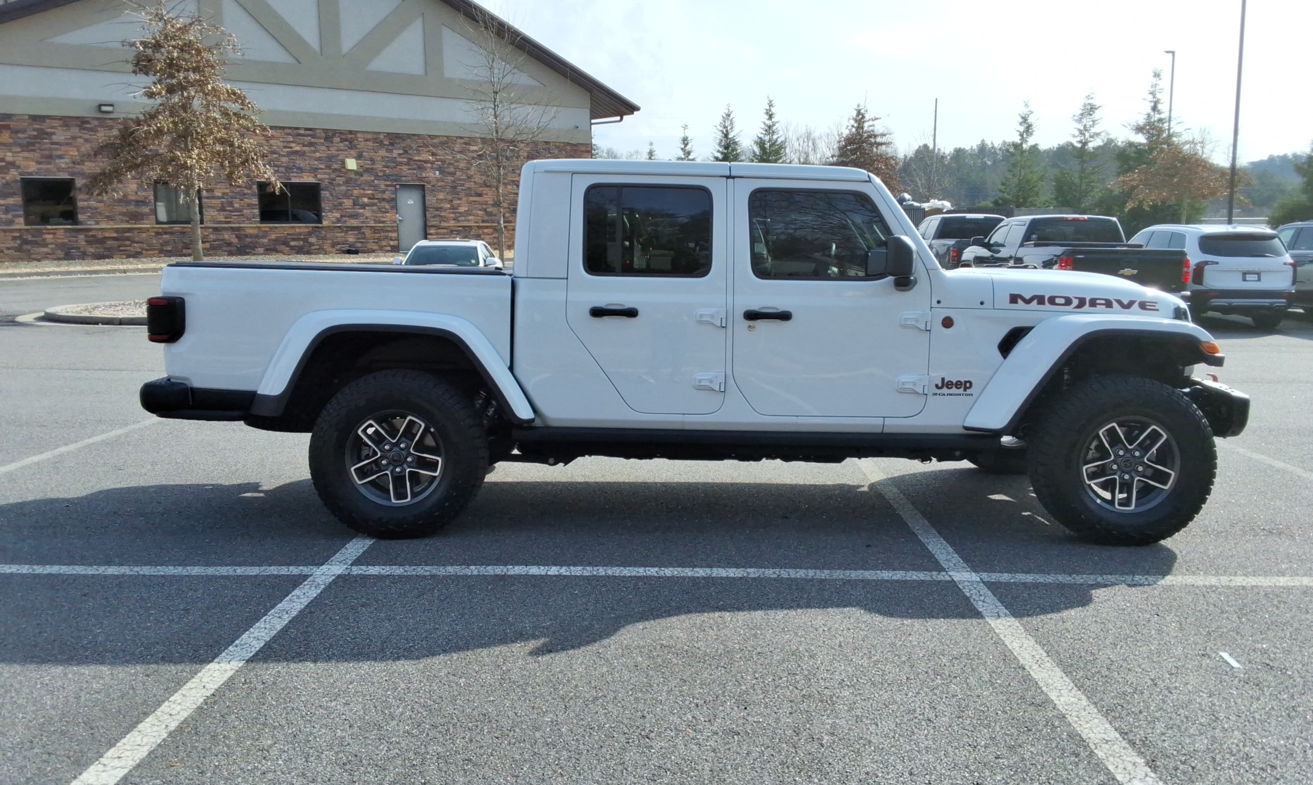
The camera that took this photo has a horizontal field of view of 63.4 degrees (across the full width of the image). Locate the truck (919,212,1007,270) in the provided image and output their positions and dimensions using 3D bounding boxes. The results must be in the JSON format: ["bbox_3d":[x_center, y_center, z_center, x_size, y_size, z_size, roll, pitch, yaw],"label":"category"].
[{"bbox_3d":[7.160,-3.073,24.689,2.030,1.950,5.850,0,8,2],"label":"truck"}]

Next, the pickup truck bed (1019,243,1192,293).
[{"bbox_3d":[6.993,-1.949,16.815,1.980,0.630,2.000,0,8,2],"label":"pickup truck bed"}]

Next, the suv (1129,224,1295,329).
[{"bbox_3d":[10.274,-2.316,20.681,1.990,1.780,5.000,0,8,3],"label":"suv"}]

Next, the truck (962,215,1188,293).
[{"bbox_3d":[7.051,-2.064,18.622,2.030,1.920,5.850,0,8,2],"label":"truck"}]

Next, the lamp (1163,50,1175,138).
[{"bbox_3d":[20.479,-9.091,43.136,0.600,9.189,0.300,0,8,0],"label":"lamp"}]

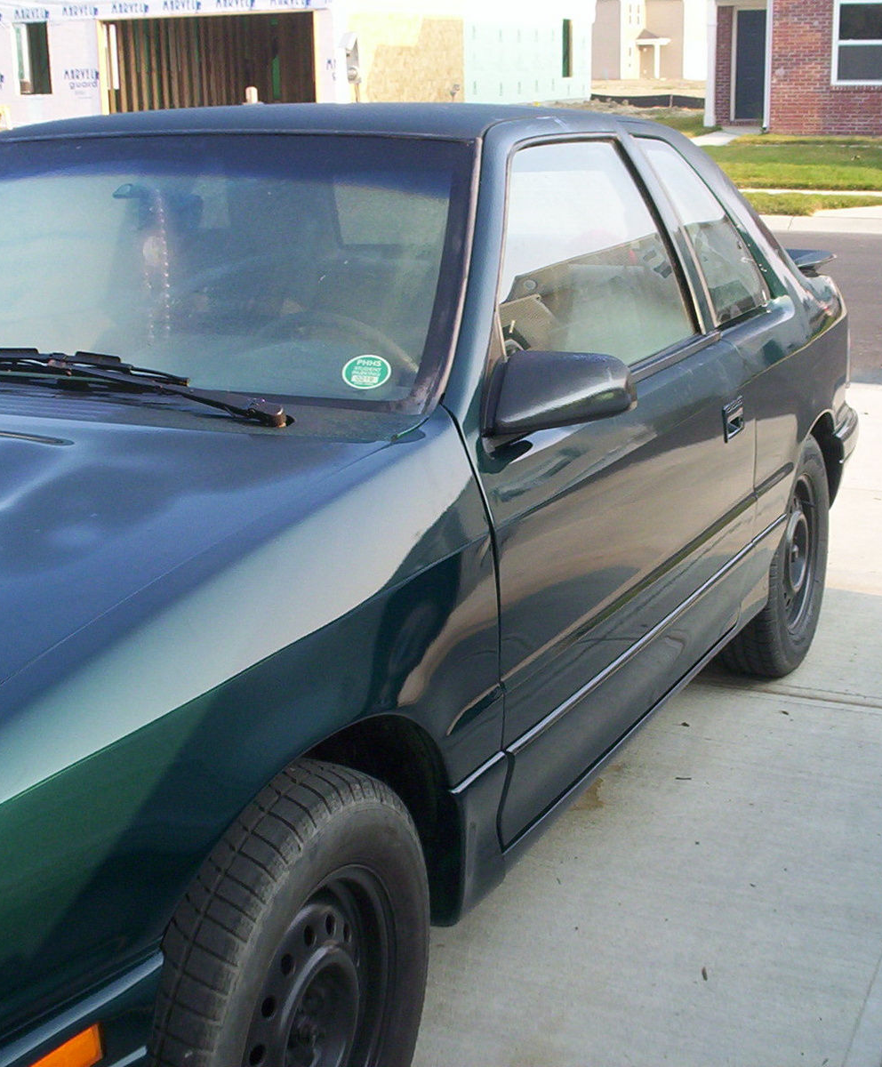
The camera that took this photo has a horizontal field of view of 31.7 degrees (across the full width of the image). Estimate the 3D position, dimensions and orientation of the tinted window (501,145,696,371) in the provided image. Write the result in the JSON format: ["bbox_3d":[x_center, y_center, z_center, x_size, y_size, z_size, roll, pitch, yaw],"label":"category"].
[{"bbox_3d":[0.241,-0.463,2.670,0.040,0.410,0.880,-20,3,28],"label":"tinted window"}]

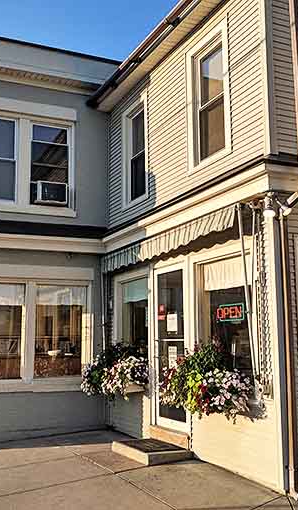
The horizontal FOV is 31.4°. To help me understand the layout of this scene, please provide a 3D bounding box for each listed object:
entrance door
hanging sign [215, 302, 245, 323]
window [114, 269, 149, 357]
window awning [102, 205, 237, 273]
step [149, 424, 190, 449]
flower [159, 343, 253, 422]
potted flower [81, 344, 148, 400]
[{"bbox_3d":[0.288,1.152,6.680,0.060,2.040,0.940,3,-8,-24],"label":"entrance door"},{"bbox_3d":[0.875,0.630,5.757,0.070,0.210,0.560,3,-8,-24],"label":"hanging sign"},{"bbox_3d":[-0.248,0.940,8.005,0.150,1.460,1.400,3,-8,-24],"label":"window"},{"bbox_3d":[0.097,-0.130,6.892,0.280,0.310,3.900,3,-8,-24],"label":"window awning"},{"bbox_3d":[0.269,2.259,6.586,0.180,0.180,1.060,3,-8,-24],"label":"step"},{"bbox_3d":[0.538,1.262,5.417,0.480,0.680,1.320,3,-8,-24],"label":"flower"},{"bbox_3d":[-0.538,1.685,7.748,0.520,0.730,1.380,3,-8,-24],"label":"potted flower"}]

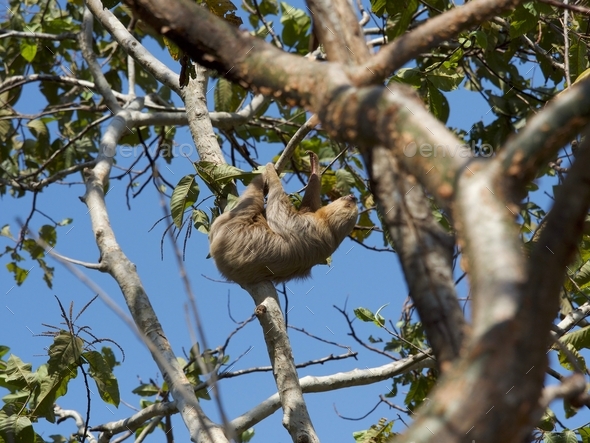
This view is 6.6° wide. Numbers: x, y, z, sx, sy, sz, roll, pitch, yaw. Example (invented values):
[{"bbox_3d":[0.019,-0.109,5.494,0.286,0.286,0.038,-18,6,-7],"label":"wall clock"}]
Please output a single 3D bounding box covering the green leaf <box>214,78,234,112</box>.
[{"bbox_3d":[-0.235,-0.438,17.800,0.090,0.129,0.060,0,-20,0],"label":"green leaf"}]

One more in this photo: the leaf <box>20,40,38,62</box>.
[{"bbox_3d":[-0.945,-0.605,18.200,0.060,0.075,0.036,0,-18,0],"label":"leaf"}]

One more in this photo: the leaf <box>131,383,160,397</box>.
[{"bbox_3d":[-0.508,0.577,17.500,0.096,0.041,0.041,0,-18,0],"label":"leaf"}]

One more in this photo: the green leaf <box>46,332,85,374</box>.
[{"bbox_3d":[-0.776,0.446,17.300,0.125,0.149,0.070,0,-20,0],"label":"green leaf"}]

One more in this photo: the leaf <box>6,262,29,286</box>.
[{"bbox_3d":[-0.955,0.182,17.600,0.076,0.086,0.050,0,-20,0],"label":"leaf"}]

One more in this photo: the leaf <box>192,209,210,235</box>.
[{"bbox_3d":[-0.318,0.000,17.400,0.061,0.092,0.045,0,-20,0],"label":"leaf"}]

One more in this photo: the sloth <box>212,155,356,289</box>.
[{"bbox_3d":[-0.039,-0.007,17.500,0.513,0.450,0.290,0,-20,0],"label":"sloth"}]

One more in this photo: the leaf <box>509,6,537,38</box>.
[{"bbox_3d":[0.800,-0.704,18.000,0.095,0.116,0.053,0,-18,0],"label":"leaf"}]

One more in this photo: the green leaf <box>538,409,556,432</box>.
[{"bbox_3d":[0.879,0.693,17.800,0.063,0.080,0.038,0,-18,0],"label":"green leaf"}]

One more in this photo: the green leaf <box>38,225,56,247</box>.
[{"bbox_3d":[-0.847,0.048,17.500,0.058,0.072,0.031,0,-18,0],"label":"green leaf"}]

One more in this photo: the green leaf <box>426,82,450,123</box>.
[{"bbox_3d":[0.487,-0.404,17.500,0.075,0.157,0.048,-14,-17,-5],"label":"green leaf"}]

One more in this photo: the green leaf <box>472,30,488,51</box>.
[{"bbox_3d":[0.654,-0.637,18.000,0.053,0.070,0.039,0,-18,0],"label":"green leaf"}]

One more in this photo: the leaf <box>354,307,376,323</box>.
[{"bbox_3d":[0.243,0.318,17.500,0.079,0.038,0.038,24,-16,8],"label":"leaf"}]

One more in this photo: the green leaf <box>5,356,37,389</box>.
[{"bbox_3d":[-0.928,0.511,17.300,0.091,0.122,0.047,-24,-16,-8],"label":"green leaf"}]

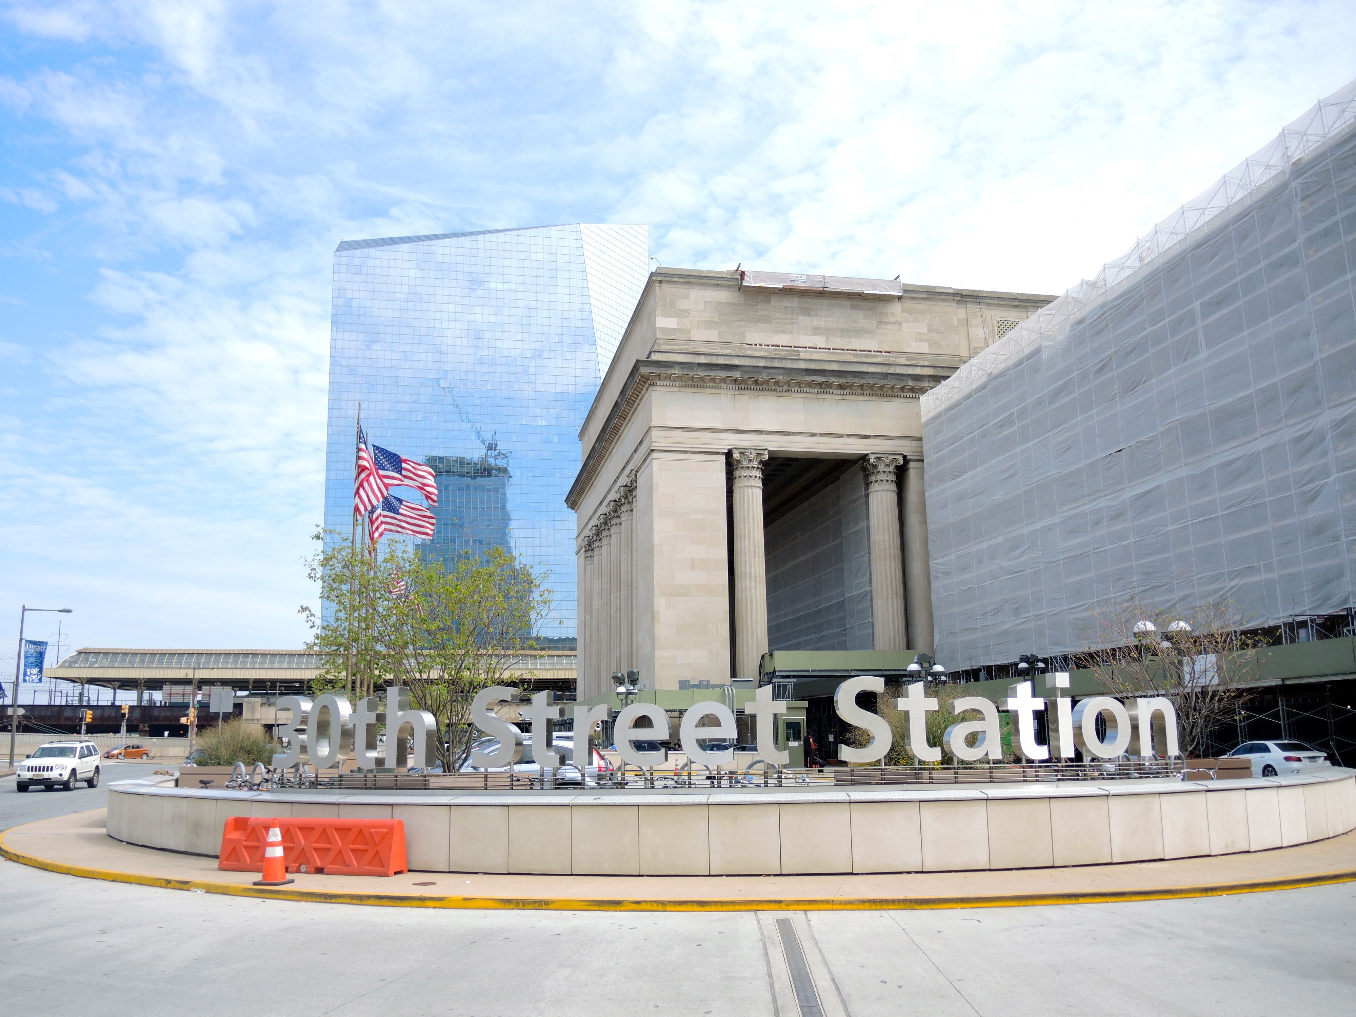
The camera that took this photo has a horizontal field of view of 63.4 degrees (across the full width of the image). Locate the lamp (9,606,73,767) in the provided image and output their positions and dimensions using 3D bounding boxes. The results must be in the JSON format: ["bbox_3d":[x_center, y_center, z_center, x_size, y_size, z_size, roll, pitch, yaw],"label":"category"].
[{"bbox_3d":[-38.219,10.689,65.814,2.850,9.512,0.400,5,-13,-24],"label":"lamp"}]

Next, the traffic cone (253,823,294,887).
[{"bbox_3d":[-4.561,3.889,12.466,0.360,0.700,0.360,4,-13,-20],"label":"traffic cone"}]

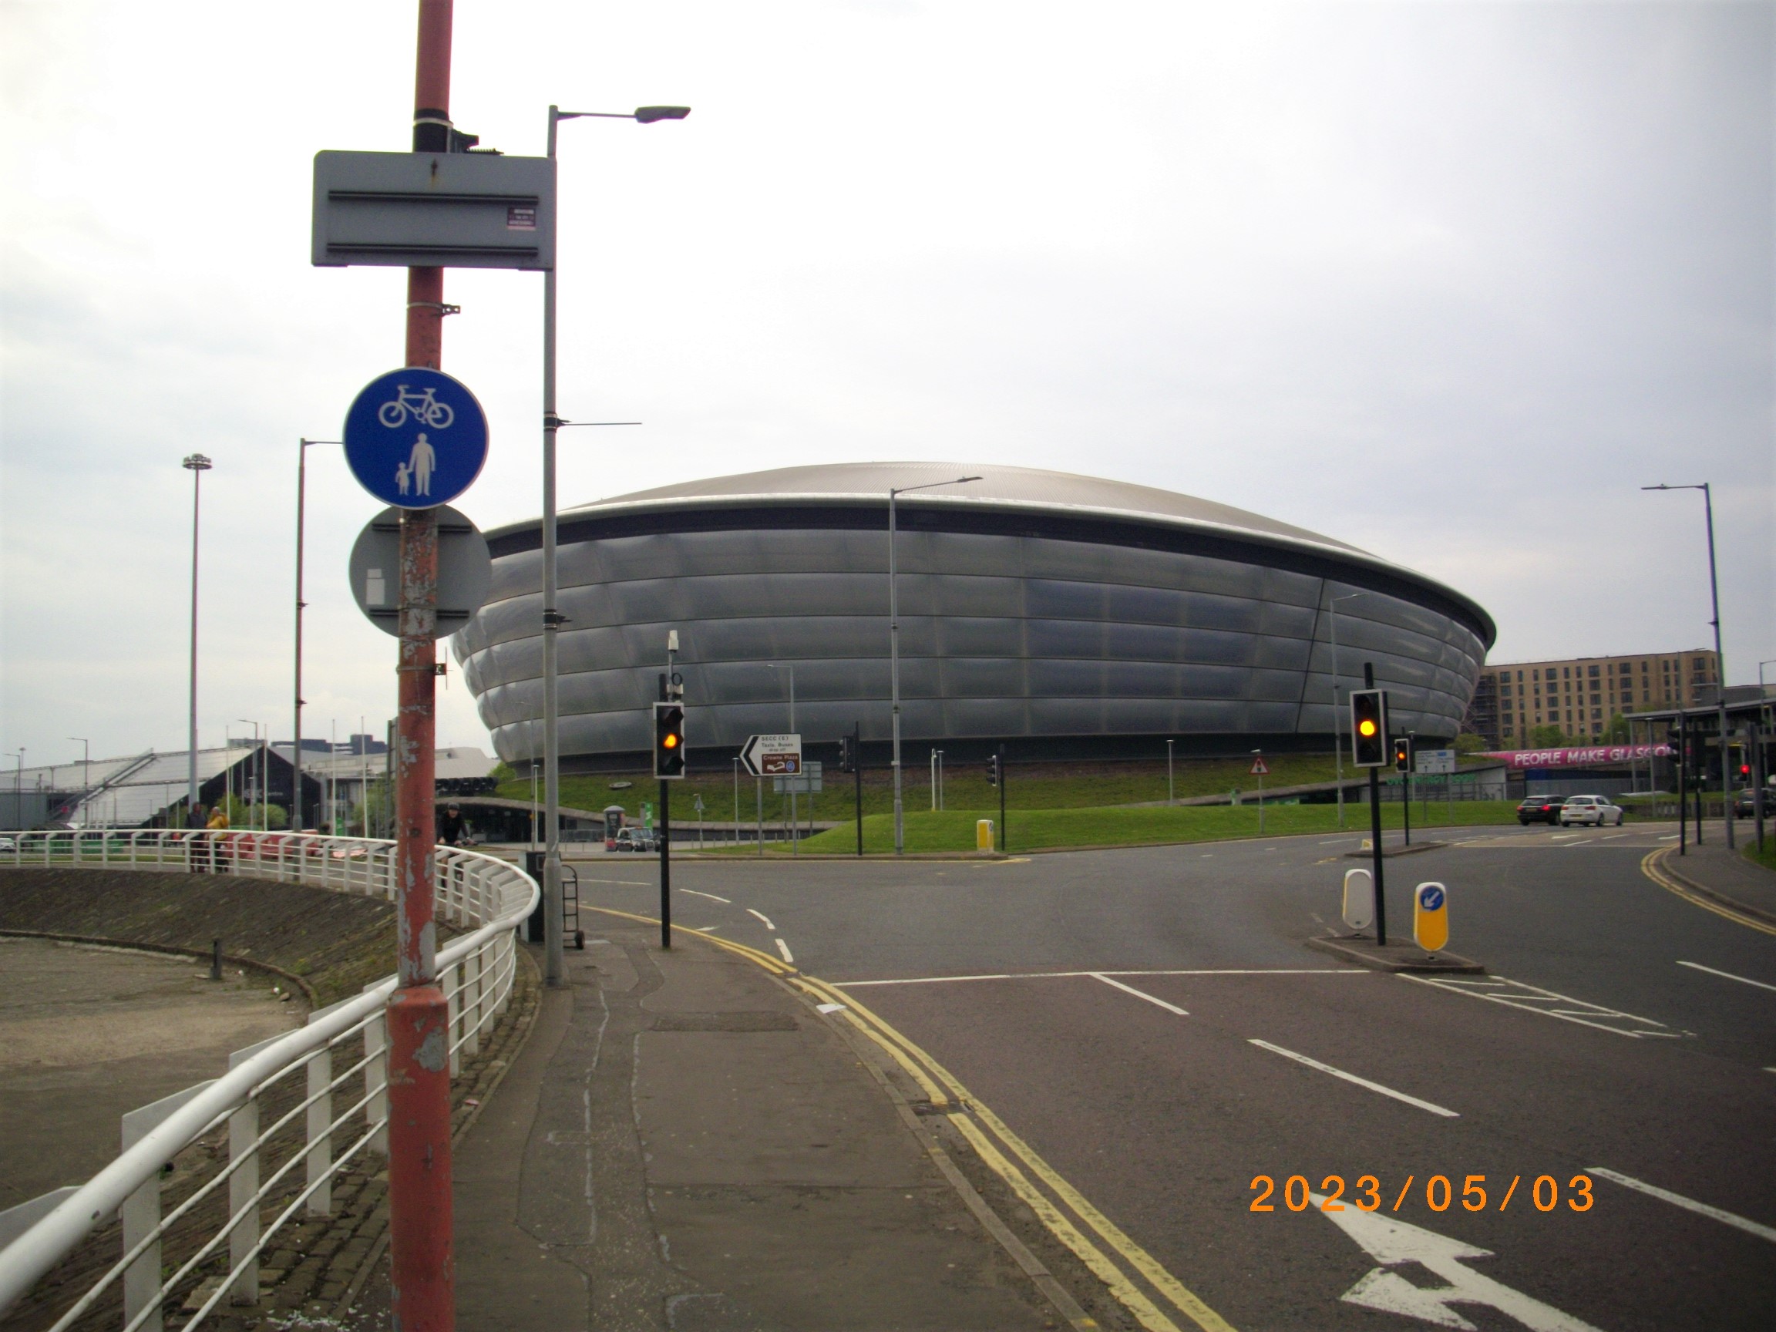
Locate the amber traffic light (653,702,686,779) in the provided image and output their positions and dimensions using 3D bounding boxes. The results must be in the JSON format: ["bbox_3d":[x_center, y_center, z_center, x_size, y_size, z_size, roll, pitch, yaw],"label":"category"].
[{"bbox_3d":[-2.845,0.977,24.750,0.430,0.980,0.320,1,-5,-25],"label":"amber traffic light"}]

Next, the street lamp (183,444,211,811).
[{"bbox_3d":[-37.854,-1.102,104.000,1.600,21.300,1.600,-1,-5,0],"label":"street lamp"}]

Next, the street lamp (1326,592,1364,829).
[{"bbox_3d":[19.146,1.801,79.500,1.700,9.800,0.350,-5,-6,43],"label":"street lamp"}]

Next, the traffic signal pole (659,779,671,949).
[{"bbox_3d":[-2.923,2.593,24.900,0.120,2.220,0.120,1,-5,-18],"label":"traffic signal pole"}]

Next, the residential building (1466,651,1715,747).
[{"bbox_3d":[145.774,11.777,393.000,50.000,27.000,15.000,-4,-6,36],"label":"residential building"}]

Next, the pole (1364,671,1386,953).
[{"bbox_3d":[6.032,1.726,23.500,0.120,3.480,0.120,-2,-5,12],"label":"pole"}]

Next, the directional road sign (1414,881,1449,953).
[{"bbox_3d":[6.157,2.865,21.500,0.370,0.860,0.140,-1,-5,-3],"label":"directional road sign"}]

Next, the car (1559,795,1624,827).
[{"bbox_3d":[32.334,6.619,87.000,1.780,1.430,4.320,-4,-6,37],"label":"car"}]

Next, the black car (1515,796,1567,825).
[{"bbox_3d":[31.518,6.899,90.500,1.800,1.450,4.400,-4,-6,37],"label":"black car"}]

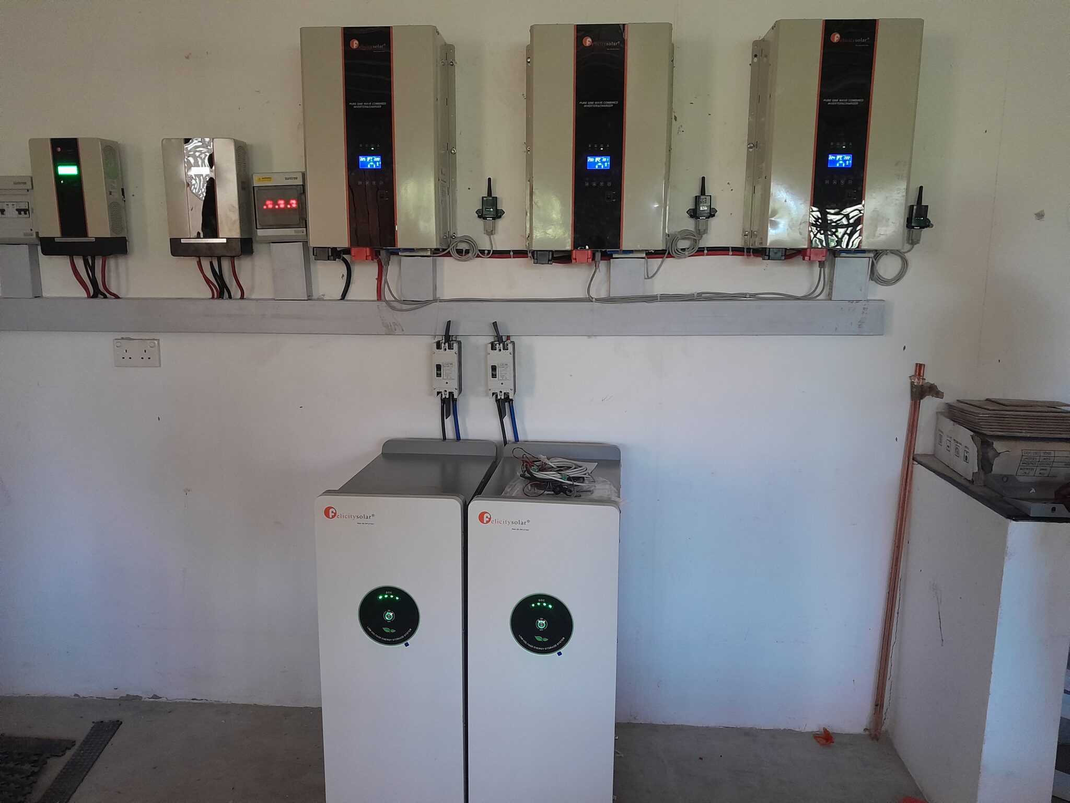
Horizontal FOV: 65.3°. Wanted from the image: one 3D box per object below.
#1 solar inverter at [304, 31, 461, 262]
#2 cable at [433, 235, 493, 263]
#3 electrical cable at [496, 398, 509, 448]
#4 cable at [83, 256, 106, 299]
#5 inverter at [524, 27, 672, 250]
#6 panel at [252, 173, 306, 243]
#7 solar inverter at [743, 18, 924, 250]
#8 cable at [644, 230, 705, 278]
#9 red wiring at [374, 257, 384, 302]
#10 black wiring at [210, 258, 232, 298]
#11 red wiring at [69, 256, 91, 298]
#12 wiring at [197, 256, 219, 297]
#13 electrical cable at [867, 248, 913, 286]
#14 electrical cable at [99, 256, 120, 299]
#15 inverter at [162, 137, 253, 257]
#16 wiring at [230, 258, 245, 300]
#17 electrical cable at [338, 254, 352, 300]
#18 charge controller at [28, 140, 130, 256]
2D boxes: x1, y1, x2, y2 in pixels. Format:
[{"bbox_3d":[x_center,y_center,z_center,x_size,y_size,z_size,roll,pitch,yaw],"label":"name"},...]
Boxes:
[{"bbox_3d":[-0.441,-0.722,2.353,0.410,0.582,0.190,1,10,3],"label":"solar inverter"},{"bbox_3d":[-0.210,-0.448,2.444,0.175,0.080,0.050,1,11,4],"label":"cable"},{"bbox_3d":[-0.099,0.064,2.534,0.036,0.145,0.030,1,10,3],"label":"electrical cable"},{"bbox_3d":[-1.332,-0.375,2.523,0.057,0.123,0.040,1,10,3],"label":"cable"},{"bbox_3d":[0.177,-0.709,2.316,0.410,0.582,0.190,1,10,3],"label":"inverter"},{"bbox_3d":[-0.740,-0.566,2.449,0.152,0.194,0.095,1,10,3],"label":"panel"},{"bbox_3d":[0.807,-0.705,2.266,0.413,0.575,0.185,1,11,4],"label":"solar inverter"},{"bbox_3d":[0.402,-0.424,2.401,0.164,0.142,0.055,1,11,4],"label":"cable"},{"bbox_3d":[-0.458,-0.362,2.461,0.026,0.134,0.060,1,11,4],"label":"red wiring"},{"bbox_3d":[-0.953,-0.373,2.535,0.056,0.123,0.045,1,7,4],"label":"black wiring"},{"bbox_3d":[-1.385,-0.379,2.542,0.072,0.129,0.040,1,11,4],"label":"red wiring"},{"bbox_3d":[-0.982,-0.371,2.502,0.059,0.119,0.040,1,10,3],"label":"wiring"},{"bbox_3d":[1.018,-0.384,2.393,0.117,0.106,0.035,1,10,3],"label":"electrical cable"},{"bbox_3d":[-1.283,-0.376,2.520,0.055,0.125,0.035,1,10,3],"label":"electrical cable"},{"bbox_3d":[-0.962,-0.597,2.463,0.213,0.332,0.093,1,11,4],"label":"inverter"},{"bbox_3d":[-0.890,-0.371,2.496,0.039,0.121,0.035,1,10,3],"label":"wiring"},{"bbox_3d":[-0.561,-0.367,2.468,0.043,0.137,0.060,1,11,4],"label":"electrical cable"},{"bbox_3d":[-1.359,-0.606,2.491,0.213,0.332,0.093,1,11,4],"label":"charge controller"}]

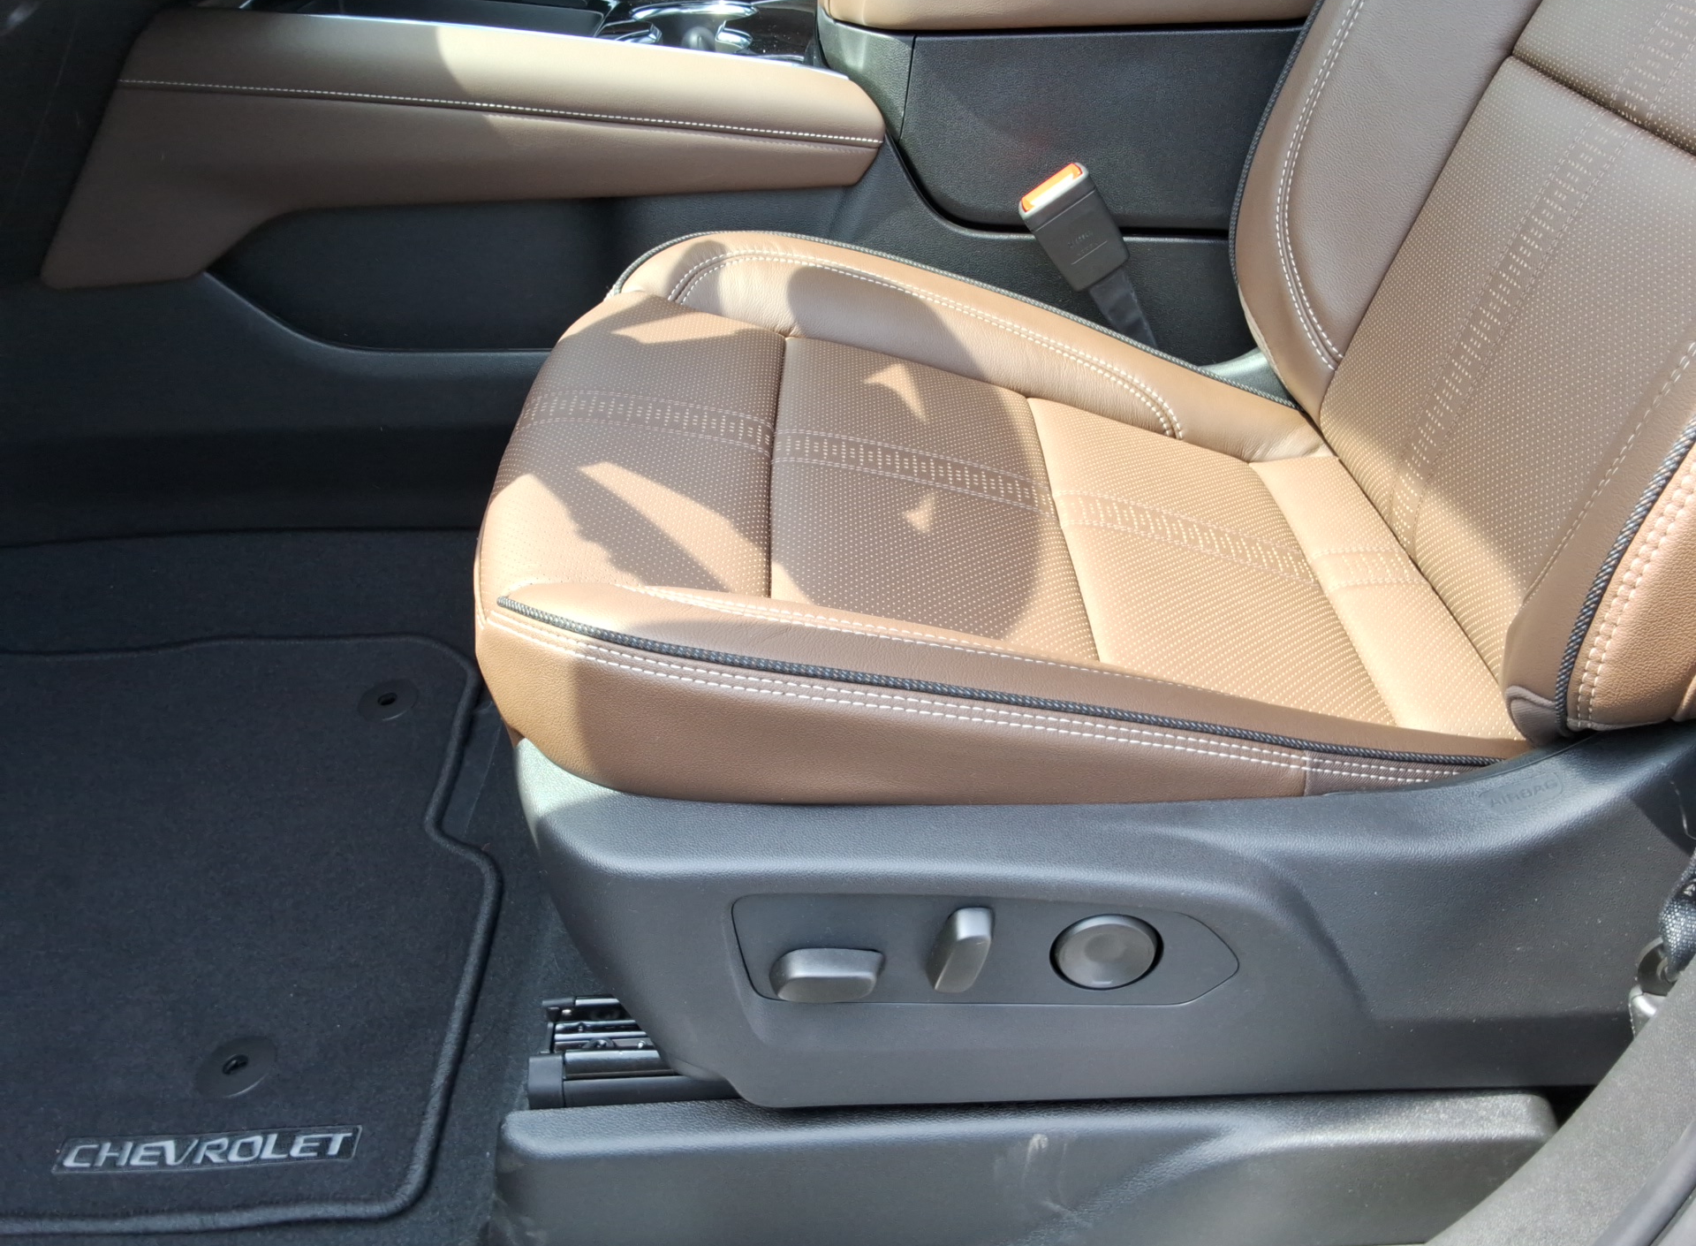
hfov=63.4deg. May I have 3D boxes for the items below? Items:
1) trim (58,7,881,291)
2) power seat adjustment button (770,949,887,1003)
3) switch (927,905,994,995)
[{"bbox_3d":[-0.298,-0.354,1.029,0.630,0.185,0.090,-1,36,-2],"label":"trim"},{"bbox_3d":[-0.010,0.169,0.660,0.054,0.018,0.018,-1,36,-2],"label":"power seat adjustment button"},{"bbox_3d":[0.054,0.159,0.663,0.019,0.039,0.018,13,34,-12],"label":"switch"}]

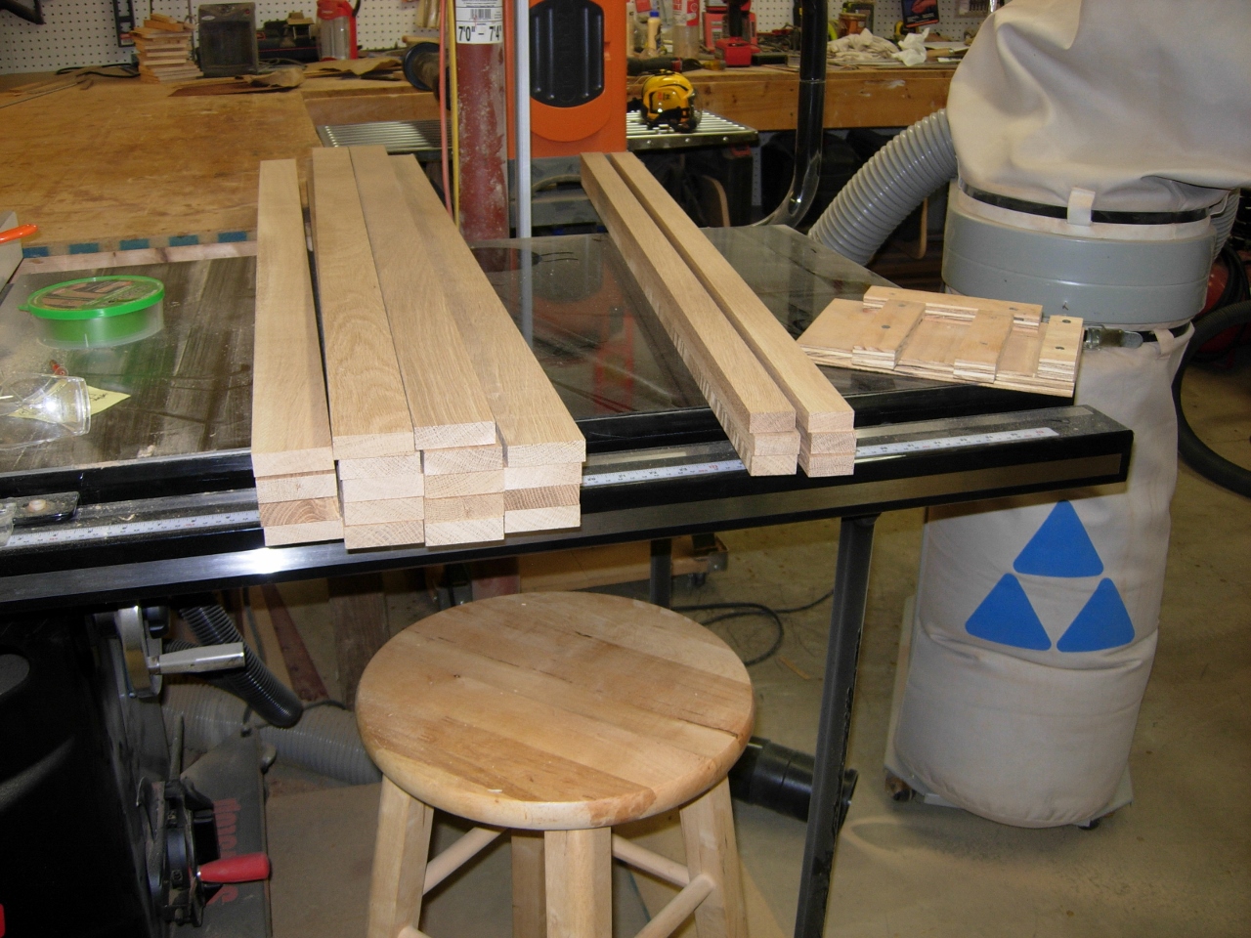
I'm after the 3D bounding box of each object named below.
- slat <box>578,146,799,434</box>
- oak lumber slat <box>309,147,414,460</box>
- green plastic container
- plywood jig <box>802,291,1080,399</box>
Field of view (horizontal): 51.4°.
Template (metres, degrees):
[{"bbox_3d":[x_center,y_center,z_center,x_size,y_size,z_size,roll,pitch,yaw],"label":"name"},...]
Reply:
[{"bbox_3d":[0.030,-0.269,1.553,0.036,0.017,1.209,-3,23,-7],"label":"slat"},{"bbox_3d":[-0.305,-0.245,1.411,0.054,0.017,1.218,-5,23,-12],"label":"oak lumber slat"},{"bbox_3d":[-0.549,-0.164,1.357,0.144,0.042,0.142,-6,24,-14],"label":"green plastic container"},{"bbox_3d":[0.312,-0.126,1.276,0.265,0.036,0.220,9,25,19],"label":"plywood jig"}]

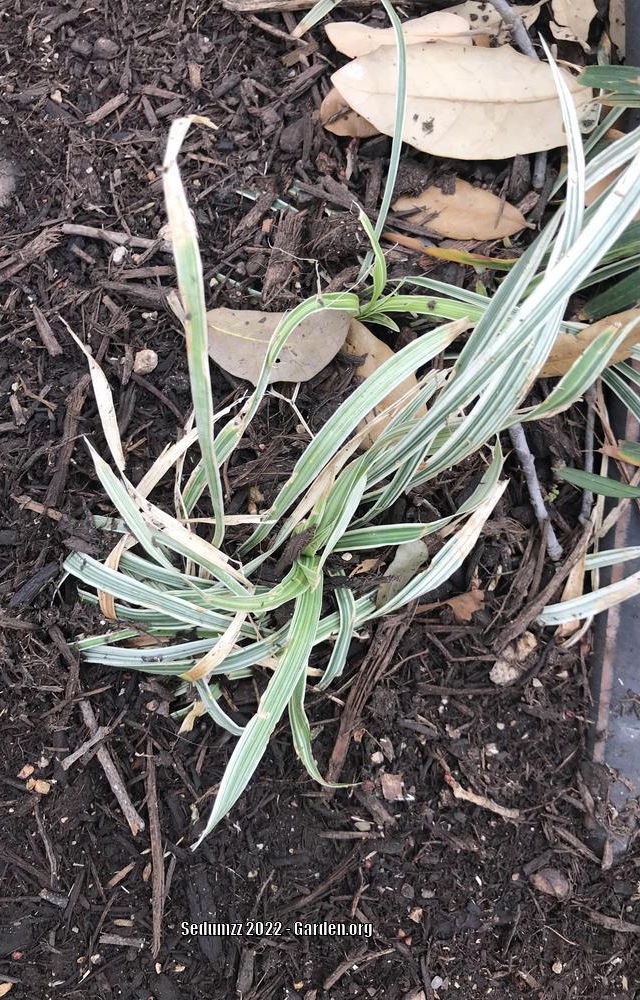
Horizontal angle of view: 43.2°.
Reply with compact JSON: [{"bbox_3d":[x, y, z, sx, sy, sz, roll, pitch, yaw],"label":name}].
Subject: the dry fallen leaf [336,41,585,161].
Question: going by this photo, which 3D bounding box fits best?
[{"bbox_3d":[0.068,-0.193,0.391,0.127,0.014,0.057,3,82,0],"label":"dry fallen leaf"}]

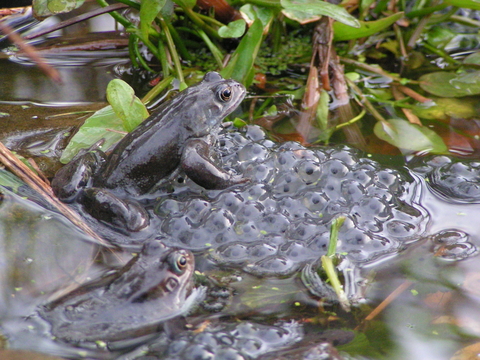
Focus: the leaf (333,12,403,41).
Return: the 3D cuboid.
[{"bbox_3d":[0.061,-0.074,1.713,0.036,0.008,0.012,-17,72,-6],"label":"leaf"}]

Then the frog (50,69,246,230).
[{"bbox_3d":[-0.041,-0.009,1.589,0.088,0.052,0.066,-12,33,-20],"label":"frog"}]

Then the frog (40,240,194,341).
[{"bbox_3d":[-0.052,0.048,1.520,0.080,0.037,0.050,-20,36,-29],"label":"frog"}]

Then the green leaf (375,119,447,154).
[{"bbox_3d":[0.080,-0.020,1.644,0.041,0.005,0.024,21,37,31],"label":"green leaf"}]

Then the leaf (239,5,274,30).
[{"bbox_3d":[0.008,-0.078,1.715,0.012,0.008,0.019,-39,68,-19],"label":"leaf"}]

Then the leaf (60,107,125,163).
[{"bbox_3d":[-0.066,-0.019,1.637,0.020,0.007,0.040,34,62,21],"label":"leaf"}]

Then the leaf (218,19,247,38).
[{"bbox_3d":[-0.003,-0.071,1.710,0.014,0.004,0.009,-20,63,-11],"label":"leaf"}]

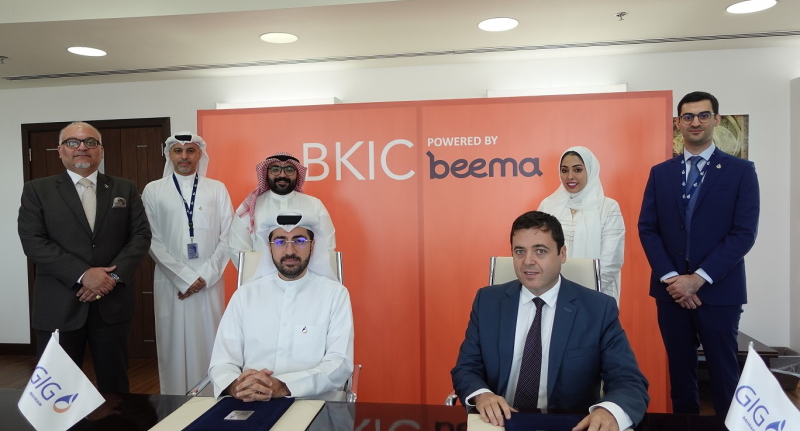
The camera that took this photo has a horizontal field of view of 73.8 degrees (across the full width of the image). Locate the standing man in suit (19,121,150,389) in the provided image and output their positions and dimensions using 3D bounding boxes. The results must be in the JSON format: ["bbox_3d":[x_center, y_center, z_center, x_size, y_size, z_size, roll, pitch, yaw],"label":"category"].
[{"bbox_3d":[-1.533,0.432,2.613,0.570,1.780,0.370,-2,2,-34],"label":"standing man in suit"}]

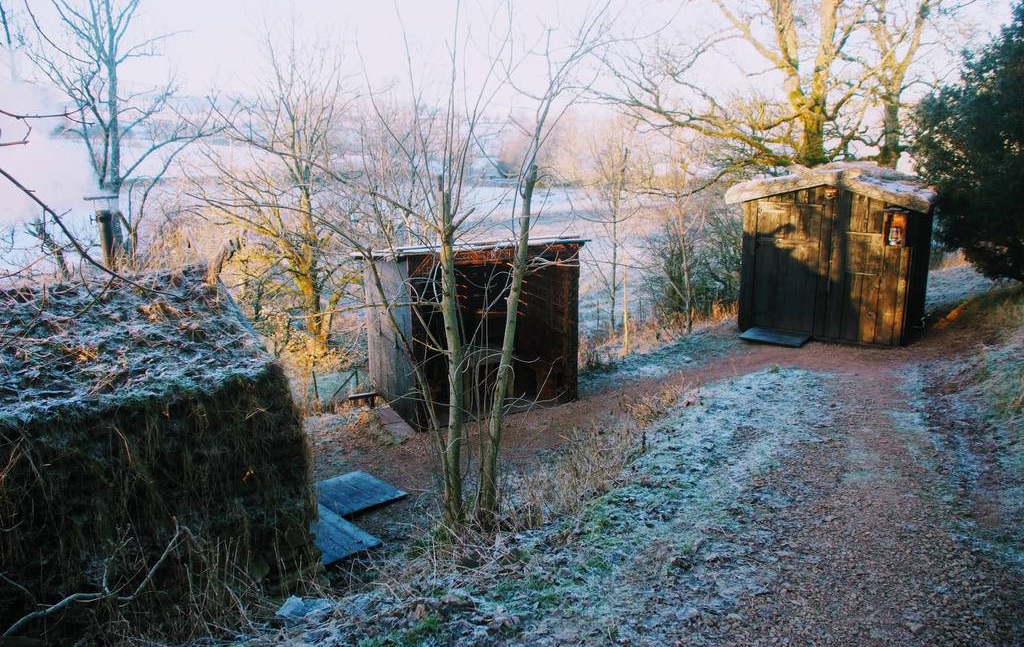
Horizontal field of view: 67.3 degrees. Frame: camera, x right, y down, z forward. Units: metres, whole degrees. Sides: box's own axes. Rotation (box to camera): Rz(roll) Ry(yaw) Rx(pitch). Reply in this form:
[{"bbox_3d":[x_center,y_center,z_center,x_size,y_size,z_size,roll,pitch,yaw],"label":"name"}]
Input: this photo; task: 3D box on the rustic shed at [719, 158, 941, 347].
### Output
[{"bbox_3d":[4.458,-1.076,10.782,2.475,2.288,1.737,8,15,33],"label":"rustic shed"}]

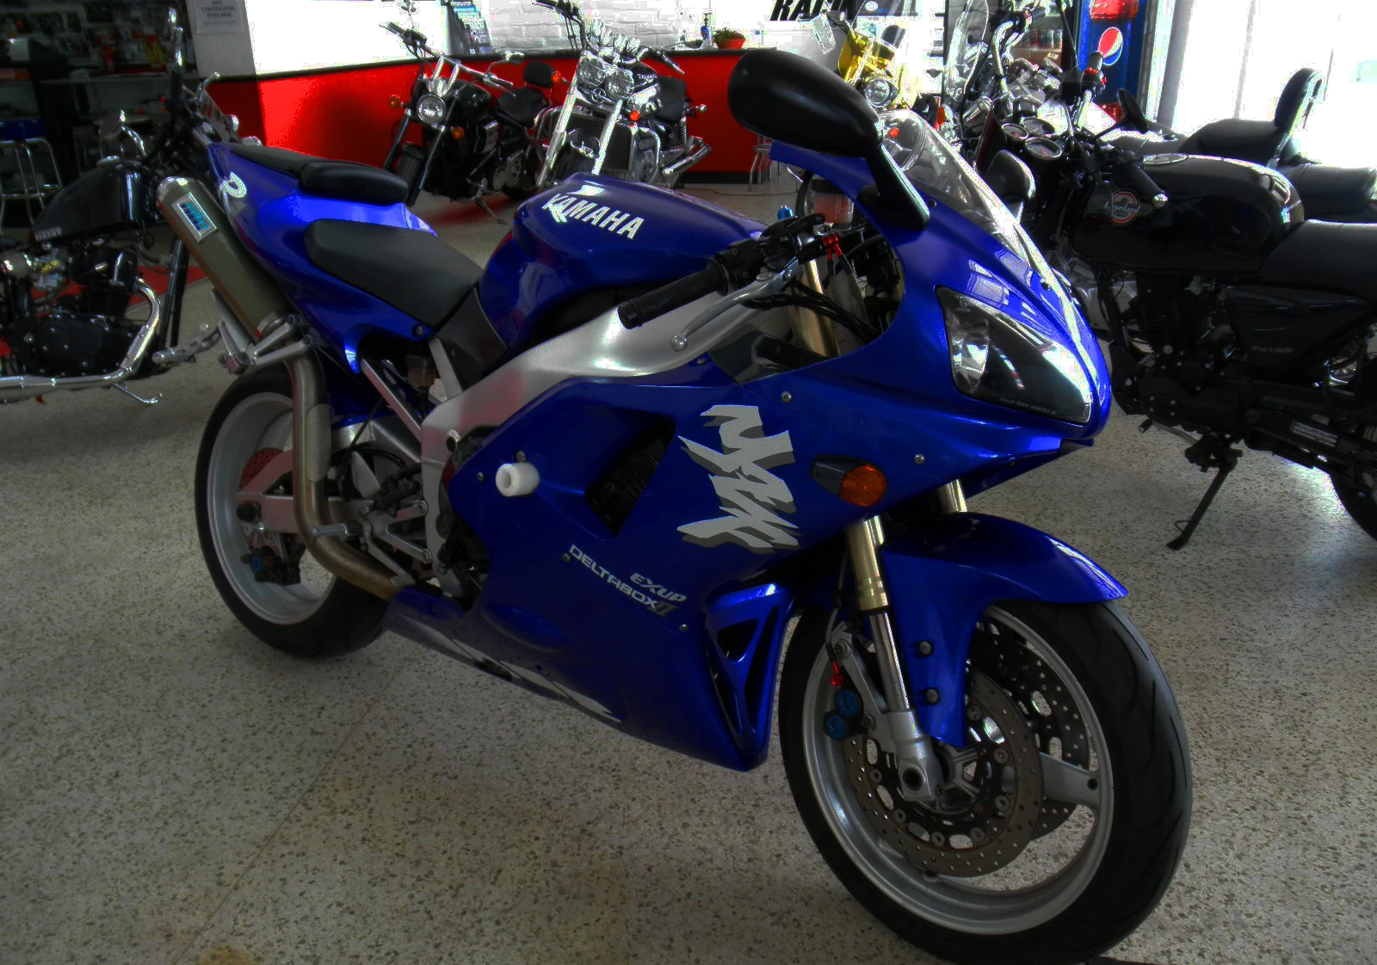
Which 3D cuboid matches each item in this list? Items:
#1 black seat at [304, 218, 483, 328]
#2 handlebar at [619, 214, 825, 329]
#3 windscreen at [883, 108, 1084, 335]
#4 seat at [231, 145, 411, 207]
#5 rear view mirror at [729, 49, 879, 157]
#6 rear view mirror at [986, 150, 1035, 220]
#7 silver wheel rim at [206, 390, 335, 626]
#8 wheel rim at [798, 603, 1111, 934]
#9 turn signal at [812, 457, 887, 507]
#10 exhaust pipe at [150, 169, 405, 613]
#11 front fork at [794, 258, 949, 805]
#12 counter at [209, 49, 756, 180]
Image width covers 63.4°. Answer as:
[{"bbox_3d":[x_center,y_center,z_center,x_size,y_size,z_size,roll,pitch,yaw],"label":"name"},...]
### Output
[{"bbox_3d":[-0.516,-0.388,2.052,0.480,0.140,0.270,22,16,32],"label":"black seat"},{"bbox_3d":[0.044,-0.273,1.435,0.295,0.085,0.090,-25,22,-18],"label":"handlebar"},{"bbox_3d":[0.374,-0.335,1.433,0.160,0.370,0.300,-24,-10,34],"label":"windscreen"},{"bbox_3d":[-0.707,-0.600,2.170,0.550,0.100,0.210,20,15,32],"label":"seat"},{"bbox_3d":[0.130,-0.432,1.265,0.185,0.105,0.085,0,13,-43],"label":"rear view mirror"},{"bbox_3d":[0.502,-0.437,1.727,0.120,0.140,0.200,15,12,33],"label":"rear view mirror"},{"bbox_3d":[-0.772,0.048,2.269,0.462,0.462,0.172,15,11,32],"label":"silver wheel rim"},{"bbox_3d":[0.371,0.361,1.512,0.465,0.465,0.108,17,16,41],"label":"wheel rim"},{"bbox_3d":[0.188,-0.001,1.302,0.095,0.060,0.065,15,12,33],"label":"turn signal"},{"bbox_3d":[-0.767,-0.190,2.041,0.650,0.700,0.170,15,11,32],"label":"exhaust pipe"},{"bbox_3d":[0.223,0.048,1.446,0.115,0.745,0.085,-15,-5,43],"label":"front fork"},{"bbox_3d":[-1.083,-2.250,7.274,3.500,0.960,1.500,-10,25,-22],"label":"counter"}]

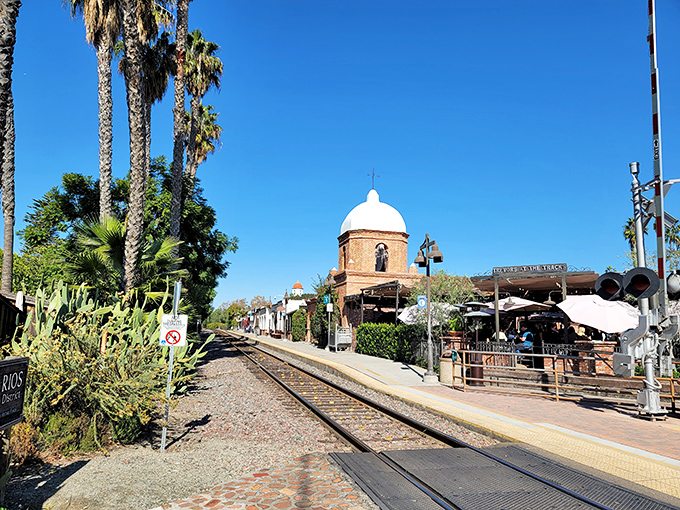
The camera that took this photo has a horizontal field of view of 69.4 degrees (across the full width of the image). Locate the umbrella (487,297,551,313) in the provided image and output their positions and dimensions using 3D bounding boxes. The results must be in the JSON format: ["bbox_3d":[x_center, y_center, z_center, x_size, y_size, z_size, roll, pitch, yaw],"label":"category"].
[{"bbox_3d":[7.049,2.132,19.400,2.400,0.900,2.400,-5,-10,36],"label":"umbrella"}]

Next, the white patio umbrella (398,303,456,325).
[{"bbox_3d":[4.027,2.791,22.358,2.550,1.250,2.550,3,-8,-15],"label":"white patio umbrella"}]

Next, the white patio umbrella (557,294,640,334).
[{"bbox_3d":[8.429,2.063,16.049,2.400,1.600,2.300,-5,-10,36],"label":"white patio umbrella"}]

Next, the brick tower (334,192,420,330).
[{"bbox_3d":[2.427,1.044,36.184,5.350,11.600,4.900,3,-8,-15],"label":"brick tower"}]

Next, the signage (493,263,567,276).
[{"bbox_3d":[5.692,0.429,15.011,2.140,0.250,0.080,-5,-10,36],"label":"signage"}]

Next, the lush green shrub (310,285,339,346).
[{"bbox_3d":[-1.080,4.536,37.089,1.500,4.800,3.200,3,-8,-15],"label":"lush green shrub"}]

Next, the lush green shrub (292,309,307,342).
[{"bbox_3d":[-3.797,6.568,45.974,1.150,3.100,1.200,3,-8,-15],"label":"lush green shrub"}]

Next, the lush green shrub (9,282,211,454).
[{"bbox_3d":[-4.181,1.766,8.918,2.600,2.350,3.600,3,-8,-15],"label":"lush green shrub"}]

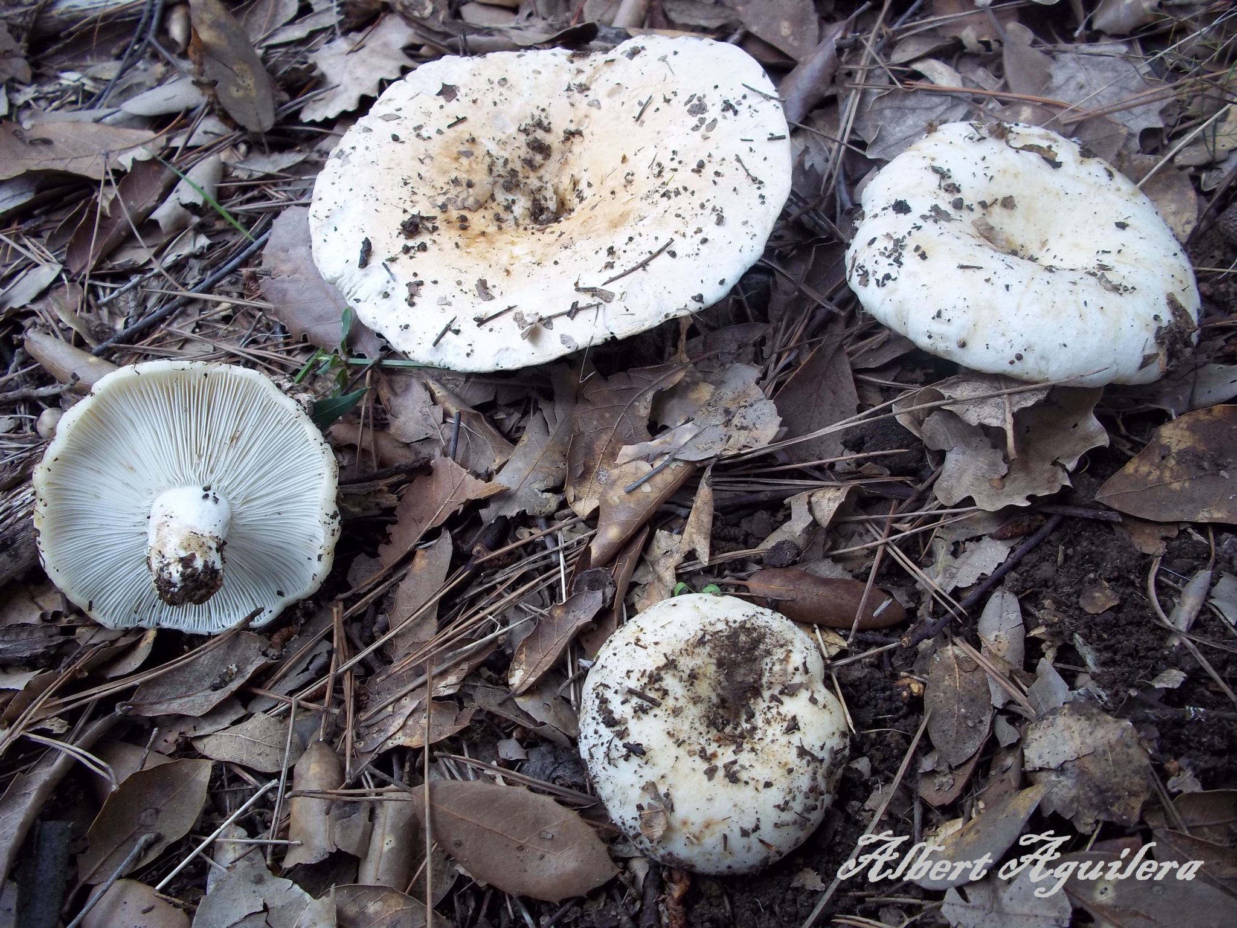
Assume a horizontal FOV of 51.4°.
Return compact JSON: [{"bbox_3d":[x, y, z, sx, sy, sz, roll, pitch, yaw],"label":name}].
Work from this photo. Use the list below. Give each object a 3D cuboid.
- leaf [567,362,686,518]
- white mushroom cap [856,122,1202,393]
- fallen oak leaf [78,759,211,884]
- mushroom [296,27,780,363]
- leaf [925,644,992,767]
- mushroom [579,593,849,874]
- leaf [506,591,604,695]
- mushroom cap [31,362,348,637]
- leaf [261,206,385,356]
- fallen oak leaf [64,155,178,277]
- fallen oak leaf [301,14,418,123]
[{"bbox_3d":[-0.002,-0.011,0.457,0.036,0.015,0.076,13,54,10],"label":"leaf"},{"bbox_3d":[0.152,-0.073,0.498,0.134,0.057,0.125,0,55,0],"label":"white mushroom cap"},{"bbox_3d":[-0.146,0.107,0.393,0.029,0.010,0.050,35,62,22],"label":"fallen oak leaf"},{"bbox_3d":[-0.025,-0.083,0.498,0.178,0.065,0.174,0,55,0],"label":"mushroom"},{"bbox_3d":[0.110,0.078,0.416,0.021,0.007,0.043,4,55,3],"label":"leaf"},{"bbox_3d":[0.028,0.079,0.374,0.079,0.056,0.079,0,53,0],"label":"mushroom"},{"bbox_3d":[-0.020,0.054,0.405,0.013,0.015,0.046,31,59,21],"label":"leaf"},{"bbox_3d":[-0.138,0.016,0.410,0.099,0.096,0.056,0,25,-19],"label":"mushroom cap"},{"bbox_3d":[-0.118,-0.074,0.522,0.046,0.010,0.094,-27,59,-18],"label":"leaf"},{"bbox_3d":[-0.210,-0.105,0.542,0.033,0.014,0.073,20,57,13],"label":"fallen oak leaf"},{"bbox_3d":[-0.119,-0.185,0.597,0.054,0.012,0.082,28,60,18],"label":"fallen oak leaf"}]

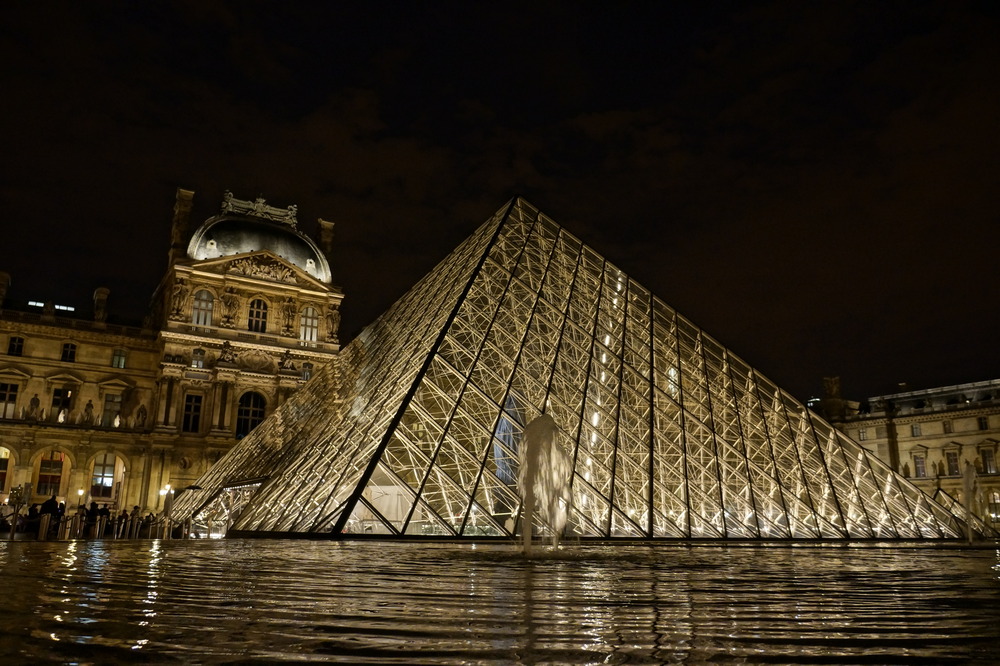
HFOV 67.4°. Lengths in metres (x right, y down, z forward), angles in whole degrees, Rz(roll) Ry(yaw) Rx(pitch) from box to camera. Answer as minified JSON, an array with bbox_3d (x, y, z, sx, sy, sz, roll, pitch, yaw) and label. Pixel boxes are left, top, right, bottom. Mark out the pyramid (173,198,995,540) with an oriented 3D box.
[{"bbox_3d":[0.964,1.347,46.721,35.100,21.600,35.100,10,-17,-31],"label":"pyramid"}]

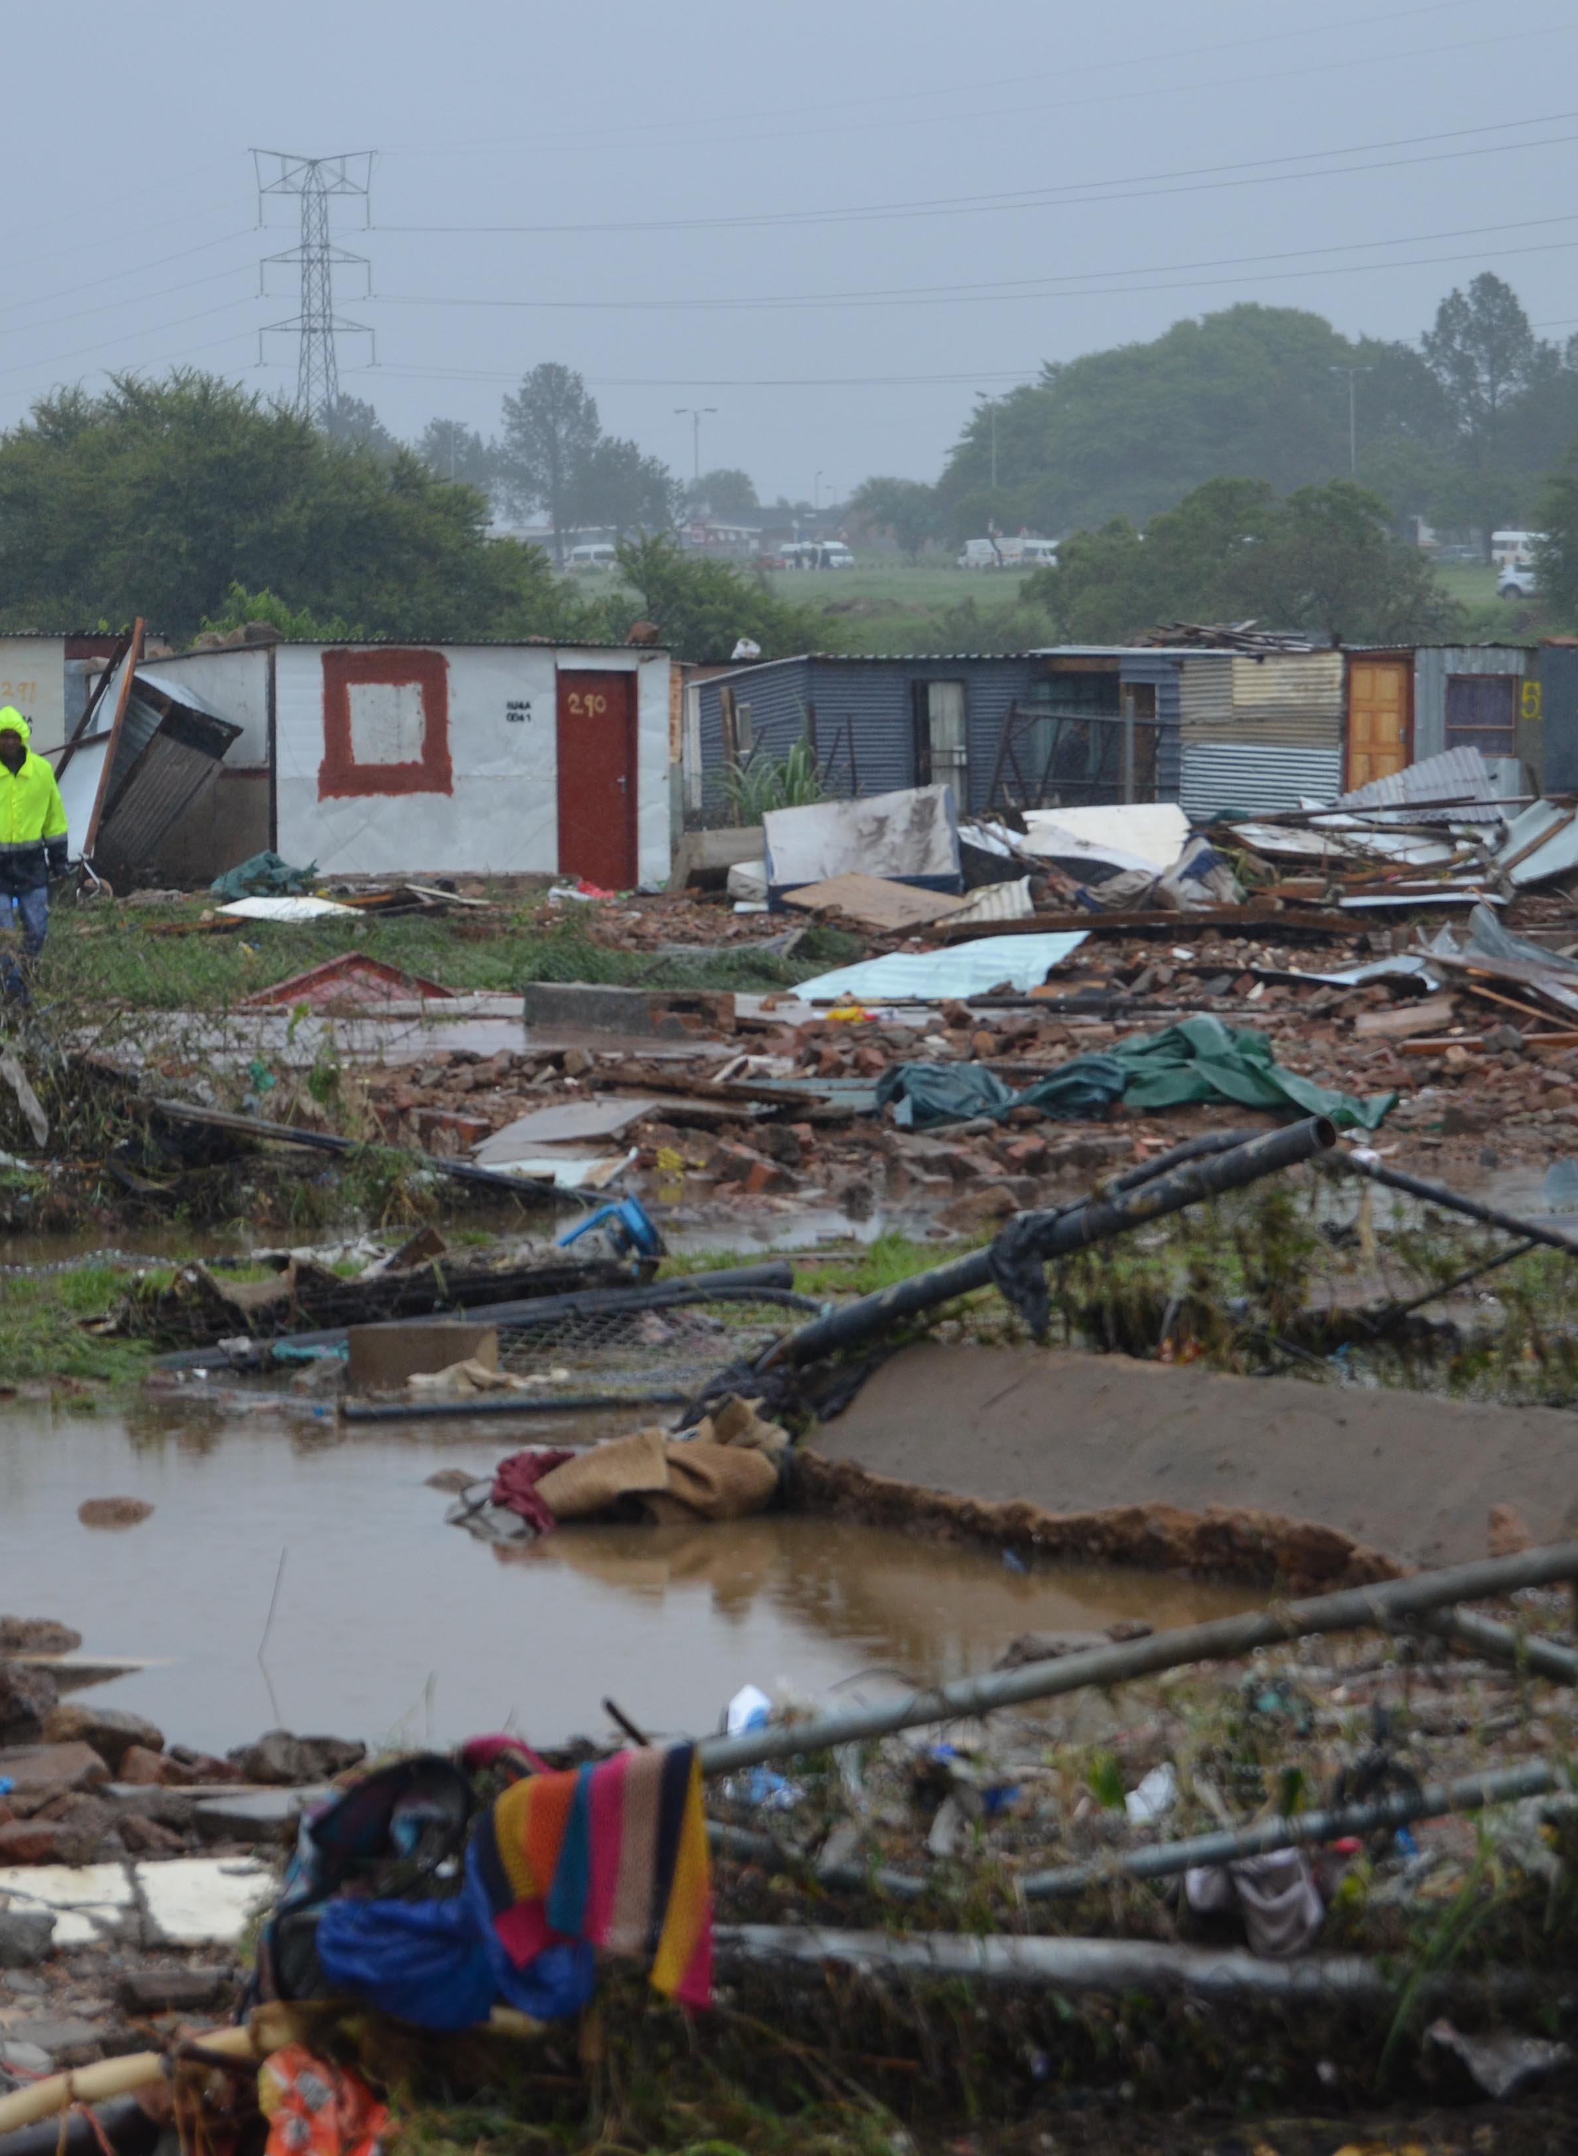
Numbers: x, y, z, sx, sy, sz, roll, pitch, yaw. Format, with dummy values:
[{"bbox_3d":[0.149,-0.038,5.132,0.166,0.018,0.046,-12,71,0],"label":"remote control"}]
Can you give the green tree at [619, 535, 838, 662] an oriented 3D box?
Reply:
[{"bbox_3d":[-1.210,-7.988,138.000,4.000,4.300,3.800,-1,3,0],"label":"green tree"}]

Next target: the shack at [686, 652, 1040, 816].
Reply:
[{"bbox_3d":[0.948,-4.157,89.851,3.100,1.980,3.400,-2,4,-25],"label":"shack"}]

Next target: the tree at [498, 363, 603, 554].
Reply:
[{"bbox_3d":[-20.248,-52.376,630.000,9.095,17.098,8.641,0,3,0],"label":"tree"}]

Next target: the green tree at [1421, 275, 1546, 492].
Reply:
[{"bbox_3d":[45.982,-43.682,490.000,8.300,18.800,7.800,0,3,0],"label":"green tree"}]

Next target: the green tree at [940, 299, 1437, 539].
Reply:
[{"bbox_3d":[30.467,-49.639,570.000,38.000,20.000,28.000,0,3,0],"label":"green tree"}]

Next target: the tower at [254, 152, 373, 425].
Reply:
[{"bbox_3d":[-25.322,-37.113,395.000,7.200,25.000,4.600,-2,3,-21],"label":"tower"}]

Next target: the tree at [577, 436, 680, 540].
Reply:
[{"bbox_3d":[-13.643,-49.454,630.000,9.000,10.300,9.000,0,3,0],"label":"tree"}]

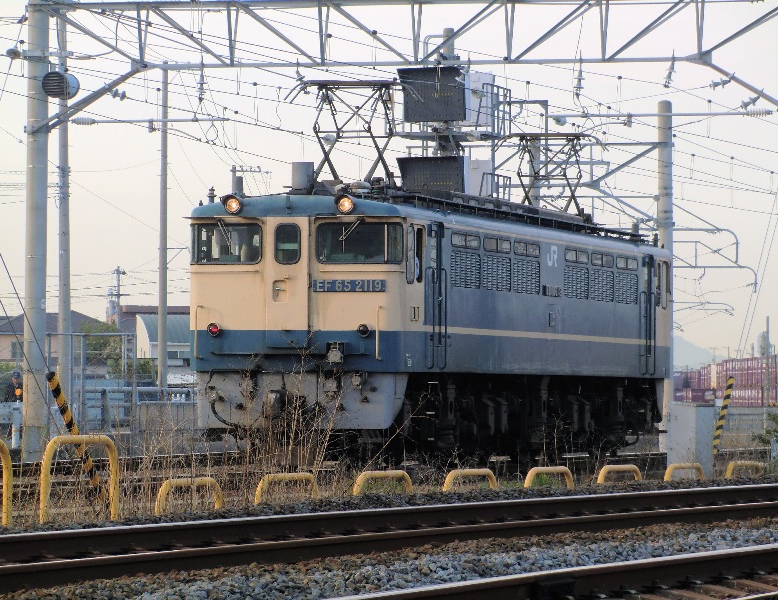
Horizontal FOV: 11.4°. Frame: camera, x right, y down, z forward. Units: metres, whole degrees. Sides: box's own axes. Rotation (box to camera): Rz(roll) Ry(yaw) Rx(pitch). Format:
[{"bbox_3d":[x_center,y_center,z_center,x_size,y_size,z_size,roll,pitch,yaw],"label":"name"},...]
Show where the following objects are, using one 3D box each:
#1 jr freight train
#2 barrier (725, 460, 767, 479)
[{"bbox_3d":[1.048,0.453,57.616,2.870,3.850,16.000,0,-1,17],"label":"jr freight train"},{"bbox_3d":[4.083,2.012,44.471,0.070,0.320,1.200,0,-2,26],"label":"barrier"}]

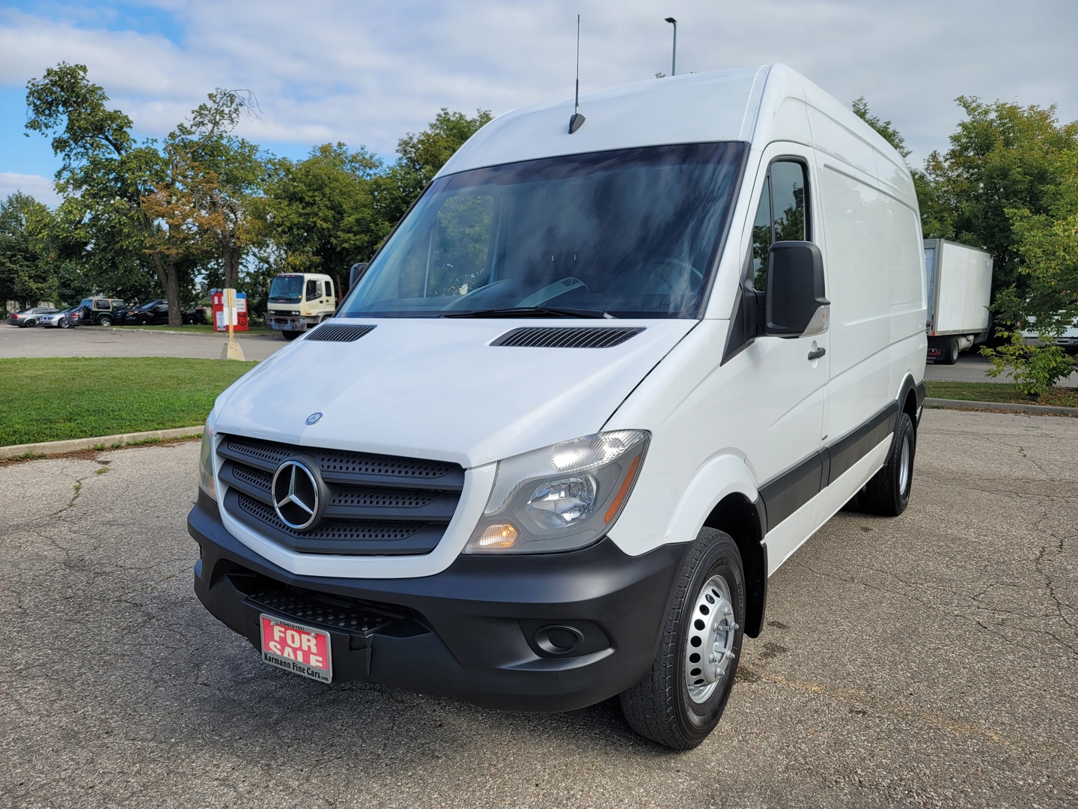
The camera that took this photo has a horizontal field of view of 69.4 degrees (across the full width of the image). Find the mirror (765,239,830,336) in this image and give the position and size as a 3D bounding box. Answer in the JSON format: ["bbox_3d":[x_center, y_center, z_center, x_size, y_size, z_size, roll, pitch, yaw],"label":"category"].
[{"bbox_3d":[0.916,-0.408,2.766,0.220,0.345,0.165,4,8,33],"label":"mirror"}]

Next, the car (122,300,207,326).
[{"bbox_3d":[-23.370,-5.610,48.400,2.000,1.770,5.000,6,10,42],"label":"car"}]

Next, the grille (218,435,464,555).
[{"bbox_3d":[-0.683,0.280,2.359,1.090,0.335,0.160,4,4,33],"label":"grille"}]

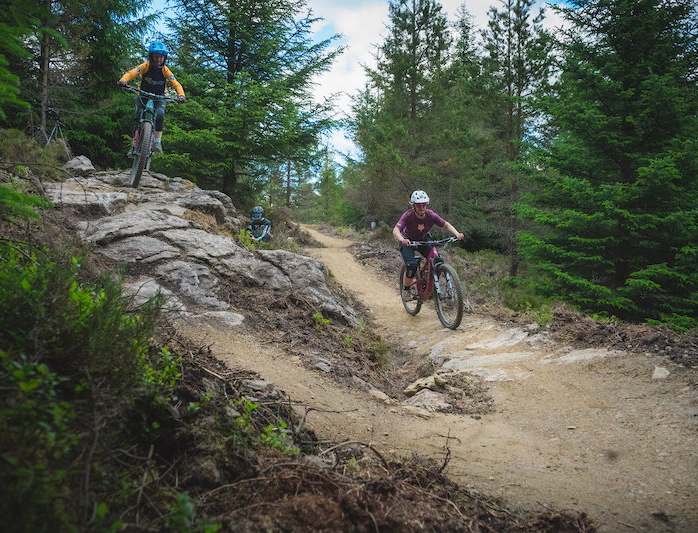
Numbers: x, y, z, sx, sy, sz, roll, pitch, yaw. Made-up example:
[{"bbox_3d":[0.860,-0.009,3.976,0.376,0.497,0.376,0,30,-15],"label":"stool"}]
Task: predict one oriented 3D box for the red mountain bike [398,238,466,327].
[{"bbox_3d":[0.975,0.165,7.590,0.780,1.070,1.920,-4,4,-15],"label":"red mountain bike"}]

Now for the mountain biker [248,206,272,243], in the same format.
[{"bbox_3d":[-1.770,-0.660,12.400,0.580,1.100,0.700,0,-2,14],"label":"mountain biker"}]

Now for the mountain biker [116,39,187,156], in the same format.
[{"bbox_3d":[-2.300,-1.940,7.280,0.780,1.340,0.780,1,-2,-14],"label":"mountain biker"}]

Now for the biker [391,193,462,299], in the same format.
[{"bbox_3d":[0.900,-0.250,7.680,0.820,1.360,0.820,1,-2,-12],"label":"biker"}]

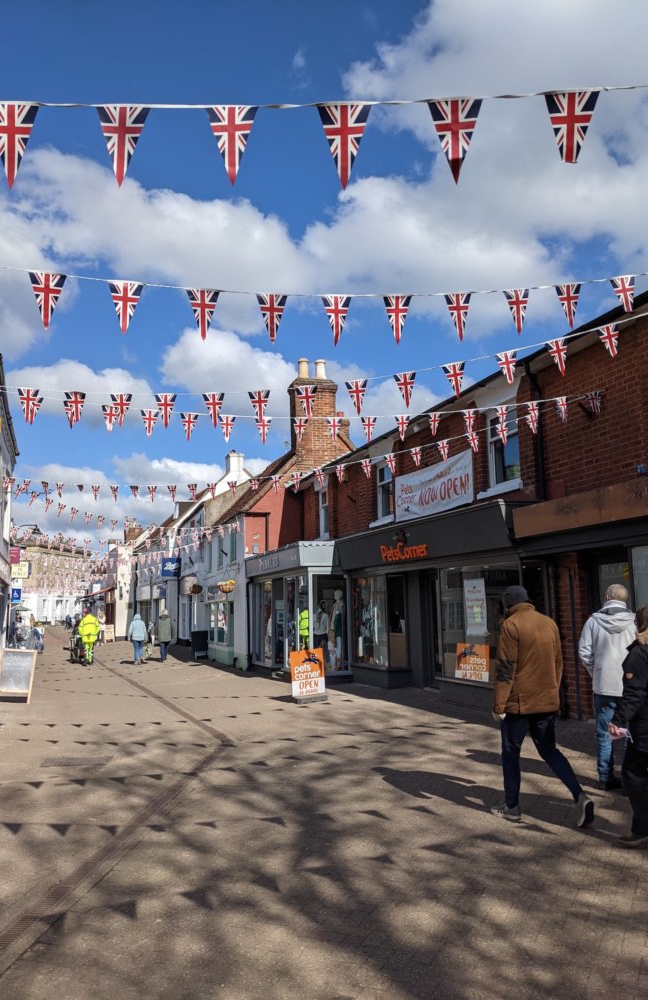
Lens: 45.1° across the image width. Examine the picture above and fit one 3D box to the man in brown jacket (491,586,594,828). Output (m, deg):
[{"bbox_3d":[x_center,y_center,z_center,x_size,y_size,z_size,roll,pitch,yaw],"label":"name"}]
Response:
[{"bbox_3d":[1.622,1.568,6.073,0.500,1.750,0.660,4,-10,-33],"label":"man in brown jacket"}]

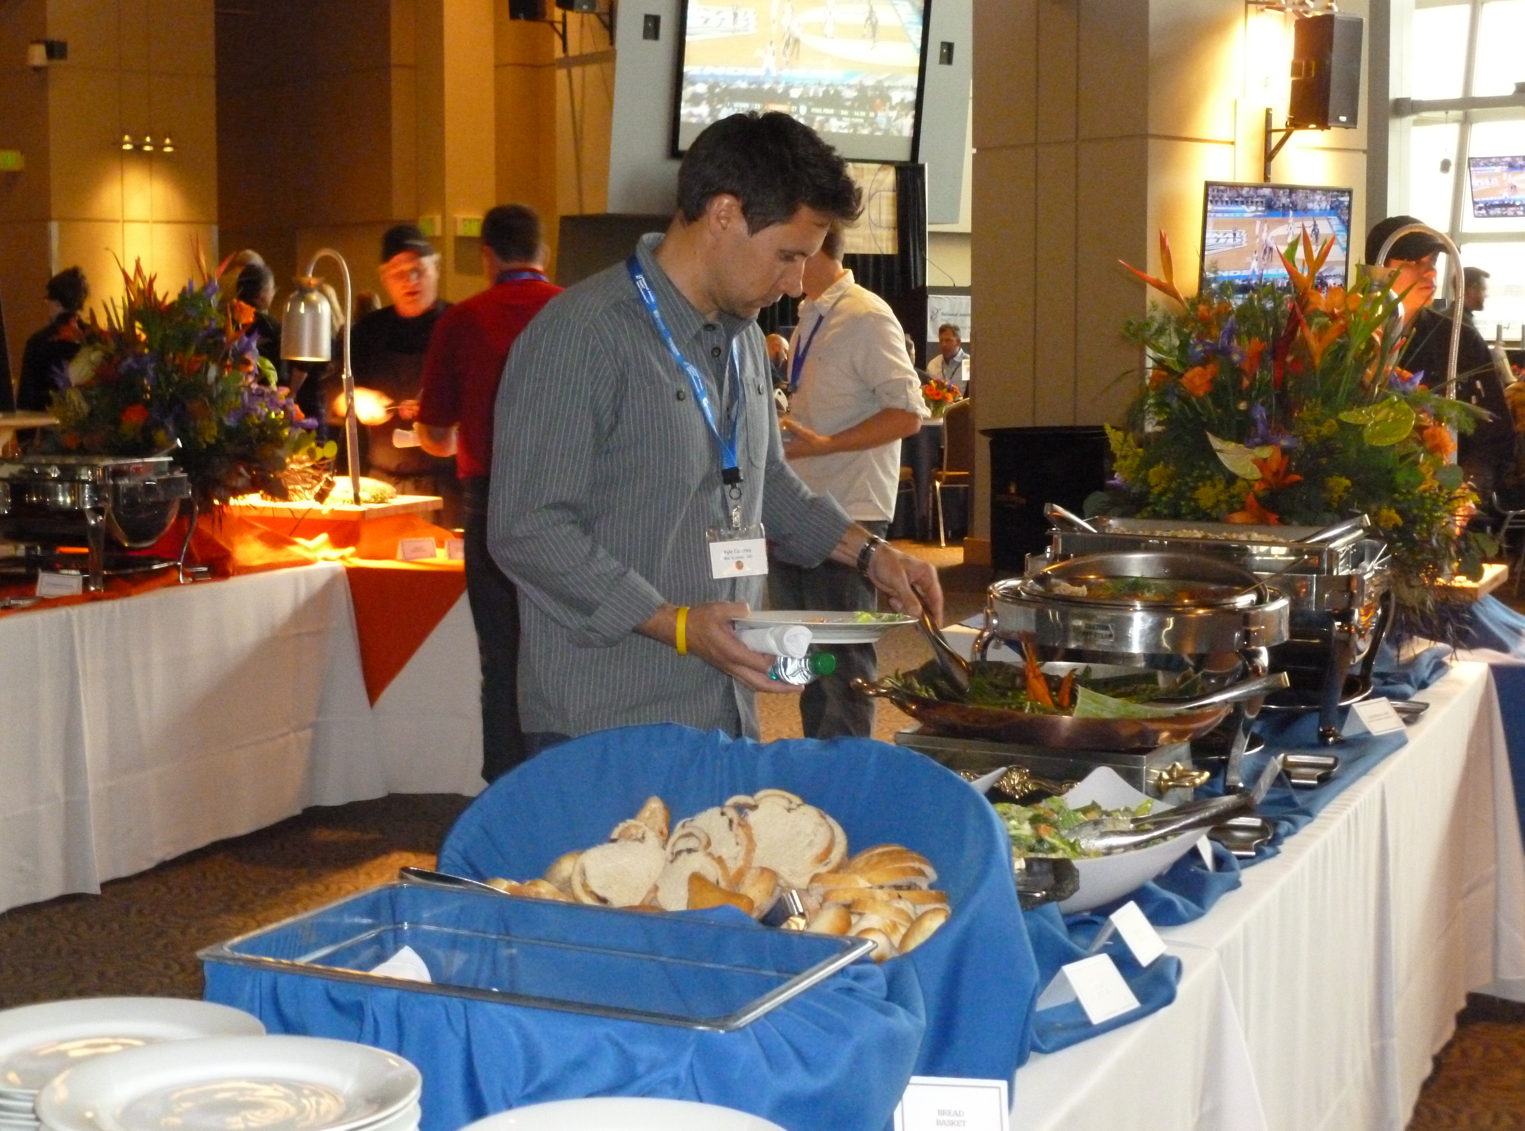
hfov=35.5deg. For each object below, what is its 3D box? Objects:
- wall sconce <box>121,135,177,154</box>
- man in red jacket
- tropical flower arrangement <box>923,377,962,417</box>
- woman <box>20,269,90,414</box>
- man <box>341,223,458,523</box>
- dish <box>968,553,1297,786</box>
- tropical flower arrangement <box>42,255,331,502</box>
[{"bbox_3d":[-5.973,-4.092,23.112,0.600,0.190,0.200,-4,7,-35],"label":"wall sconce"},{"bbox_3d":[-0.666,-0.101,6.521,0.580,1.756,0.450,-1,6,-15],"label":"man in red jacket"},{"bbox_3d":[1.222,-1.146,16.165,0.280,0.290,0.280,0,6,0],"label":"tropical flower arrangement"},{"bbox_3d":[-2.852,-0.381,9.809,0.460,1.677,0.340,-4,7,-35],"label":"woman"},{"bbox_3d":[-1.118,-0.199,7.566,0.540,1.749,0.420,-1,6,-12],"label":"man"},{"bbox_3d":[0.565,0.152,3.652,0.475,0.330,0.465,0,6,0],"label":"dish"},{"bbox_3d":[-1.718,-0.544,7.081,0.820,0.760,0.750,-2,6,-23],"label":"tropical flower arrangement"}]

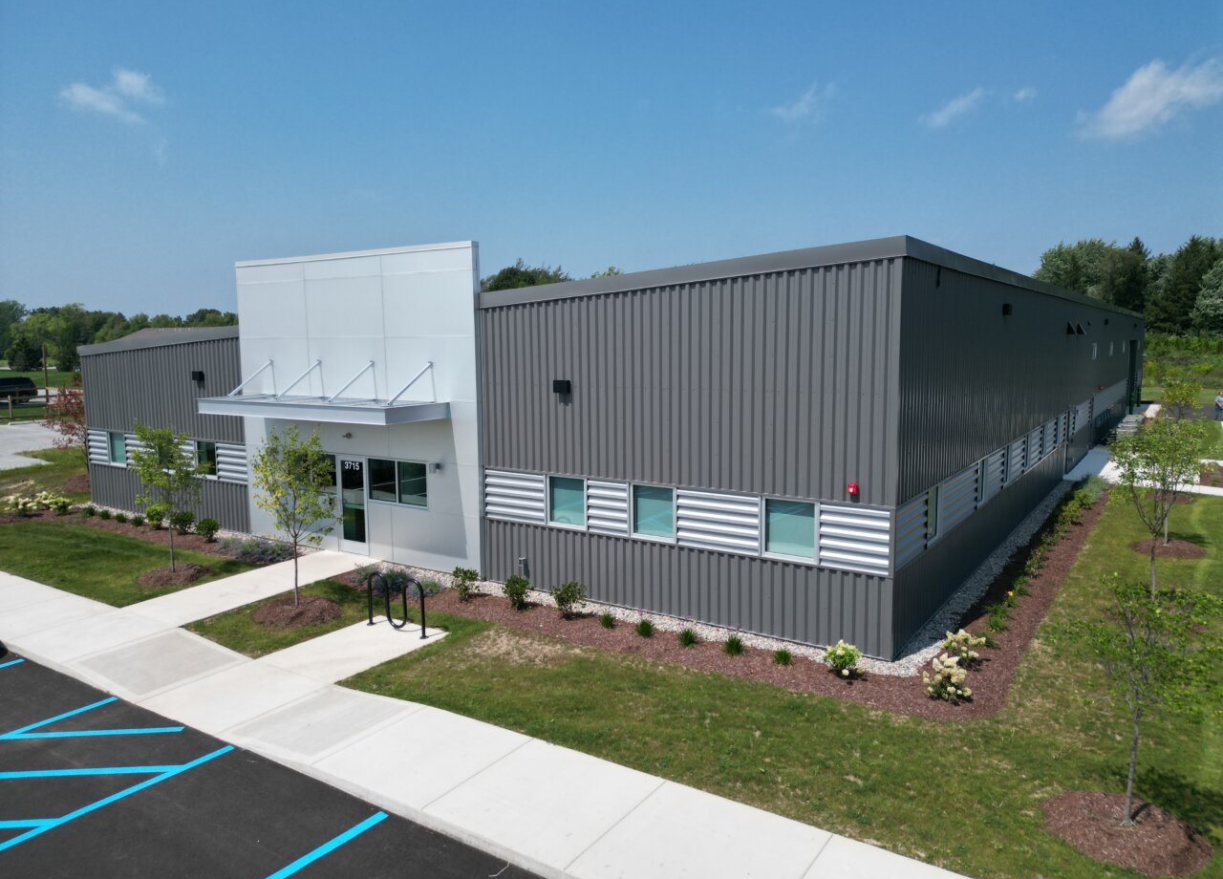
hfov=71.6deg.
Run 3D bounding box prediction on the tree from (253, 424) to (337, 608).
[{"bbox_3d":[-5.586,1.389,14.911,1.450,3.213,1.450,-3,7,-21],"label":"tree"}]

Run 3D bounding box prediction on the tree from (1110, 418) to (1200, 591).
[{"bbox_3d":[8.608,1.286,13.438,1.300,3.235,1.300,3,8,33],"label":"tree"}]

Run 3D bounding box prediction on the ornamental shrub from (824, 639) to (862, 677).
[{"bbox_3d":[3.232,3.019,11.829,0.520,0.443,0.500,1,7,16],"label":"ornamental shrub"}]

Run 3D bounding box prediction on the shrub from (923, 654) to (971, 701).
[{"bbox_3d":[4.375,3.063,11.047,0.580,0.505,0.560,2,7,22],"label":"shrub"}]

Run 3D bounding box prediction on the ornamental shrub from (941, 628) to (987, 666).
[{"bbox_3d":[5.046,2.959,12.154,0.600,0.440,0.570,2,7,23],"label":"ornamental shrub"}]

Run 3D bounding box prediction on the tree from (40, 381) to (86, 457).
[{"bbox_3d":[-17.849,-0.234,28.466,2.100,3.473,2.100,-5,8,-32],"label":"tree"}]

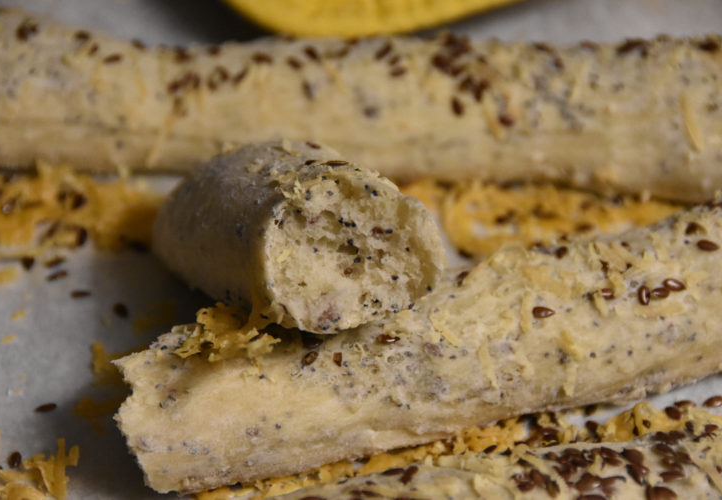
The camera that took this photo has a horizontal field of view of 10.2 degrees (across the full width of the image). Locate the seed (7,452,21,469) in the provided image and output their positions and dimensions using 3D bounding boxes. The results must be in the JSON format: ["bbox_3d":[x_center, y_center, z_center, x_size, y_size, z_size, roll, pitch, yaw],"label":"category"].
[{"bbox_3d":[-0.068,0.041,0.800,0.002,0.001,0.005,6,36,8],"label":"seed"}]

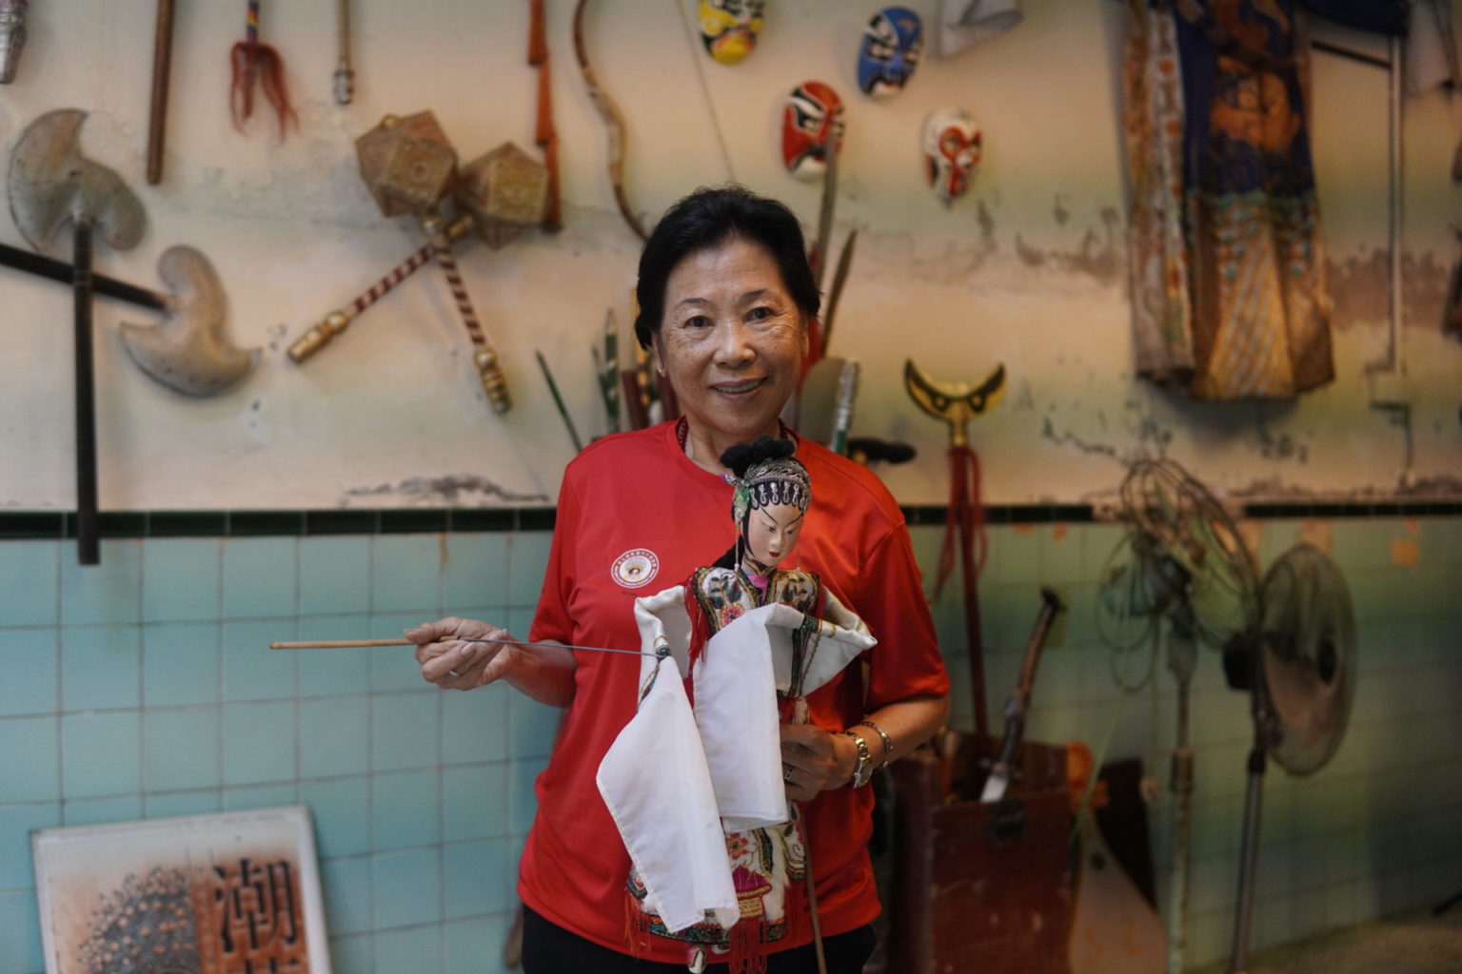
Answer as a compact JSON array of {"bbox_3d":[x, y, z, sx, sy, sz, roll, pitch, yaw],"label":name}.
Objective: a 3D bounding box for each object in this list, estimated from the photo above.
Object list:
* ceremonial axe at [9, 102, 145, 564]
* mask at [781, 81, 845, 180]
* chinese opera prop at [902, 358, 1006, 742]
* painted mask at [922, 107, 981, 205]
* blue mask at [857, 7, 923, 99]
[{"bbox_3d":[-1.137,-0.264,3.200,0.230,0.790,0.065,-1,-2,-35],"label":"ceremonial axe"},{"bbox_3d":[0.195,-0.795,4.070,0.168,0.217,0.075,6,-3,-35],"label":"mask"},{"bbox_3d":[0.567,0.457,4.138,0.290,1.500,0.060,0,-6,-35],"label":"chinese opera prop"},{"bbox_3d":[0.528,-0.792,4.369,0.160,0.225,0.090,0,0,-36],"label":"painted mask"},{"bbox_3d":[0.371,-0.992,4.170,0.170,0.213,0.075,14,-8,-34],"label":"blue mask"}]

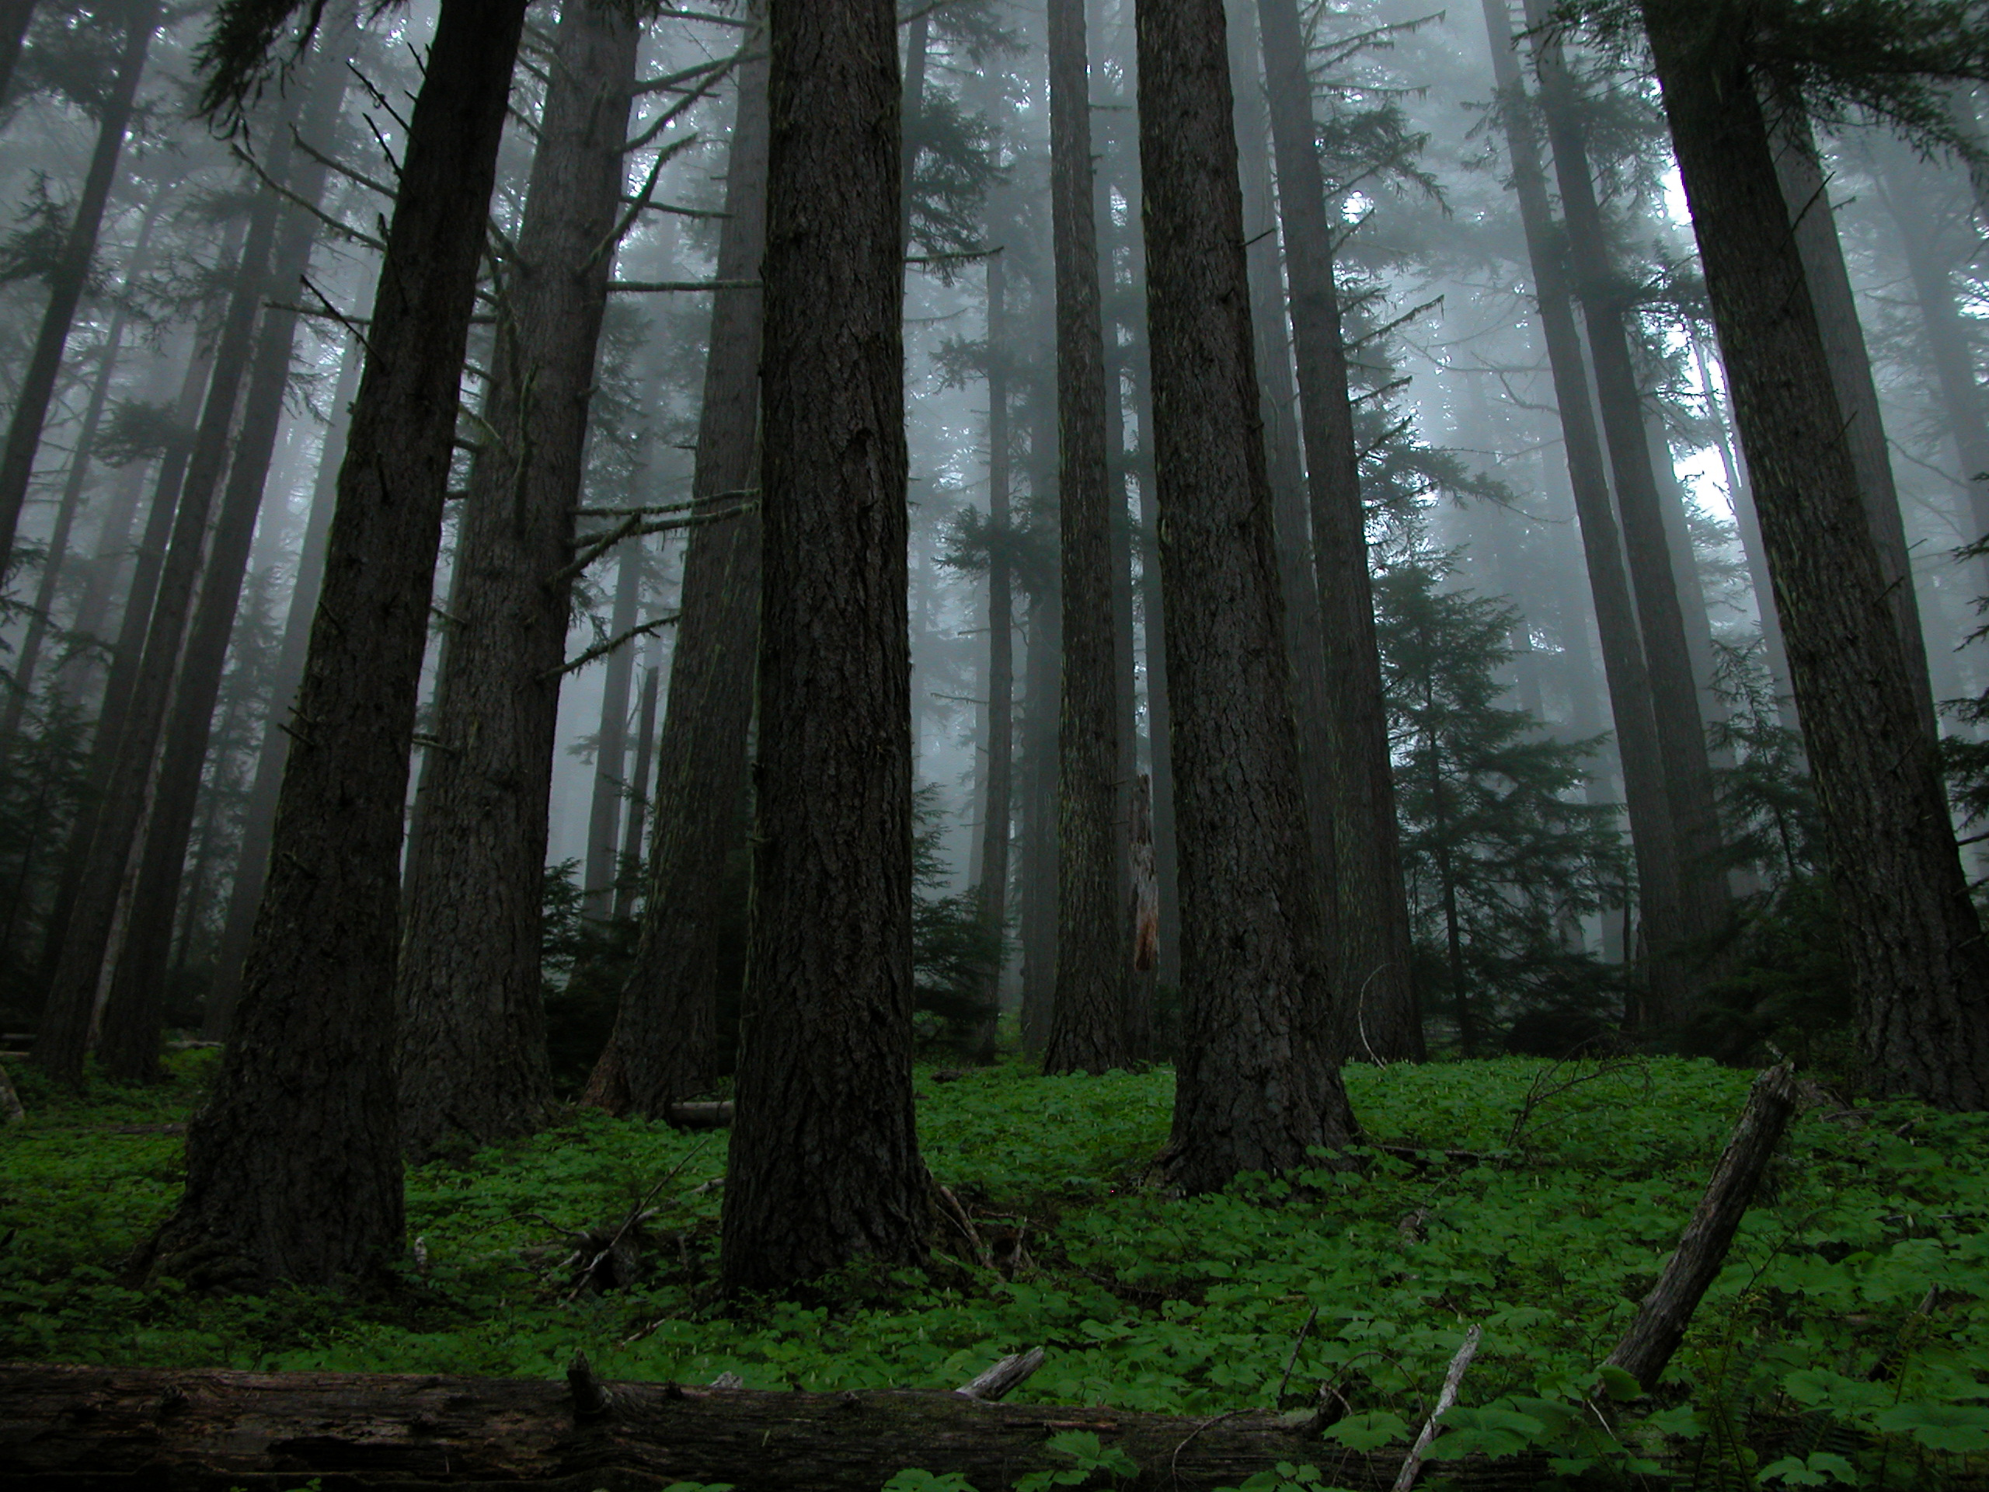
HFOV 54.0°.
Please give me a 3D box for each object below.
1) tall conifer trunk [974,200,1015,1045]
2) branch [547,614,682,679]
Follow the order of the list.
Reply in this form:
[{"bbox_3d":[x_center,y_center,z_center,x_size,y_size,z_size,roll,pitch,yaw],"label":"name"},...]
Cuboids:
[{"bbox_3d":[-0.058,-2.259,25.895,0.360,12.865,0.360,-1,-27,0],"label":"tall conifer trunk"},{"bbox_3d":[-2.431,-0.641,12.500,0.820,0.340,0.400,-1,-27,0],"label":"branch"}]

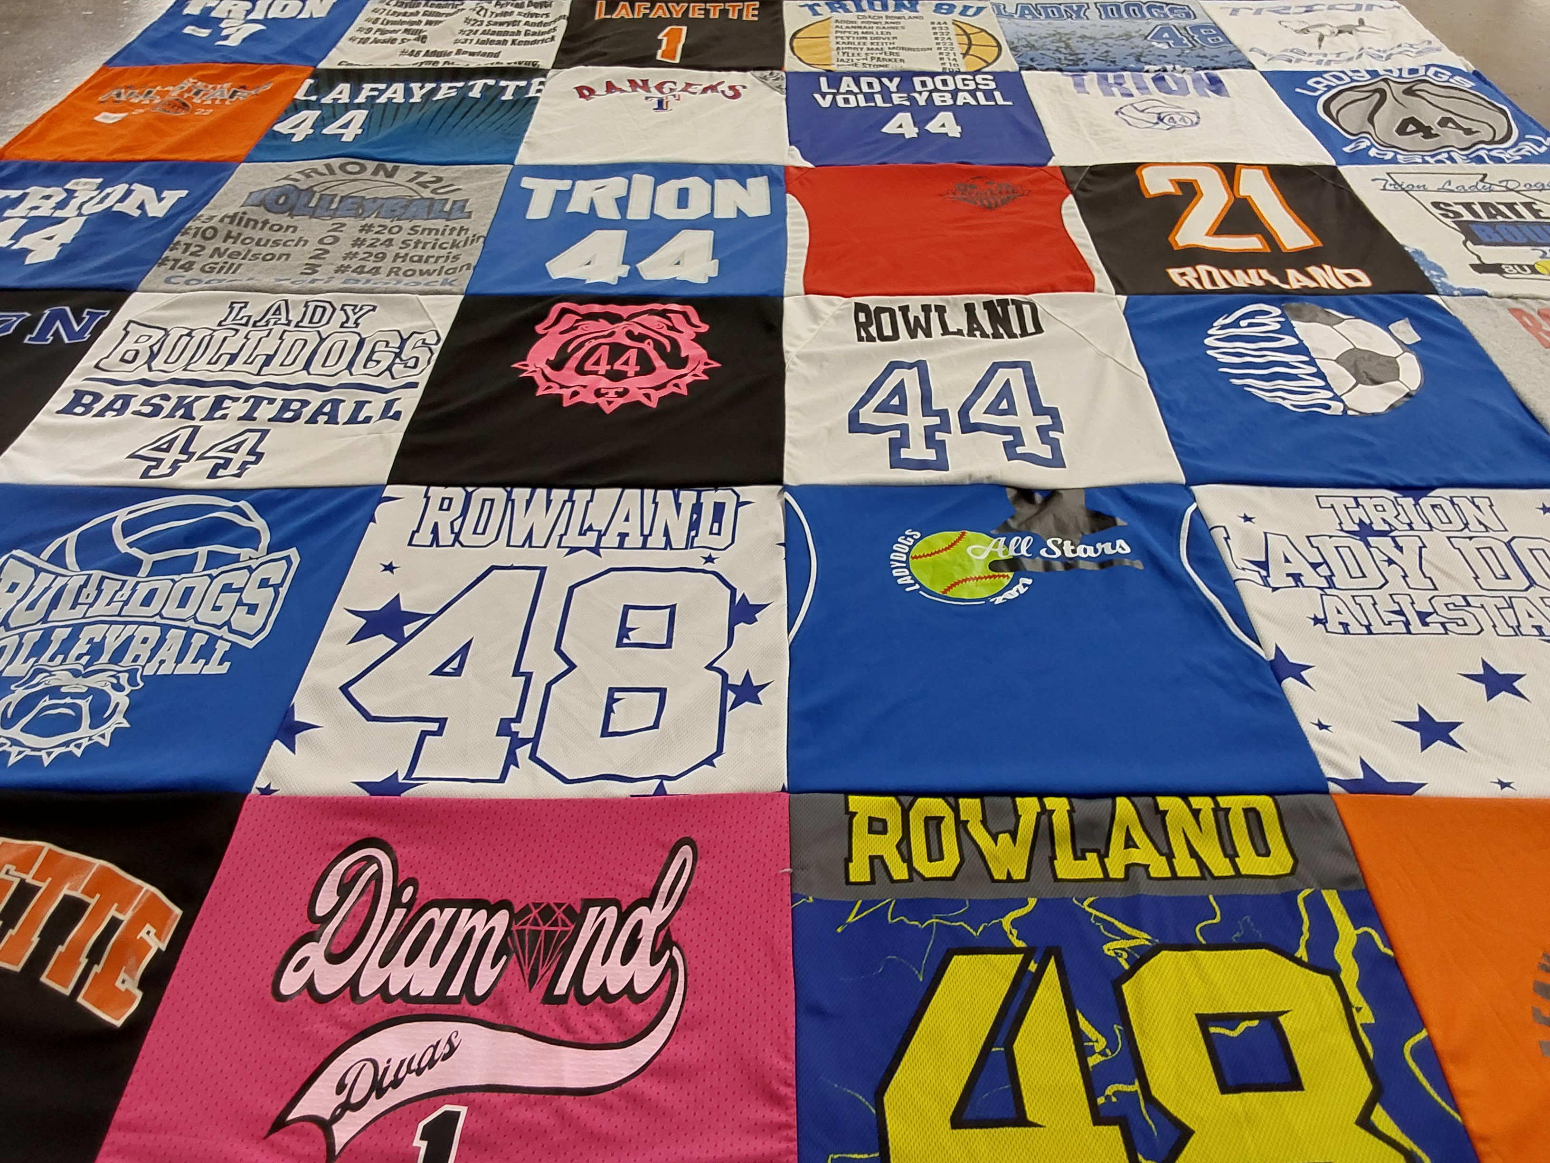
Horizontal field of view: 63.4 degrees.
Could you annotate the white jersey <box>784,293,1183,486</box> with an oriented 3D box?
[{"bbox_3d":[0.190,-0.197,1.230,0.359,0.018,0.348,0,41,0],"label":"white jersey"}]

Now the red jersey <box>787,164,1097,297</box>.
[{"bbox_3d":[0.192,-0.424,1.492,0.359,0.018,0.347,0,41,0],"label":"red jersey"}]

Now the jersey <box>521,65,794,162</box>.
[{"bbox_3d":[-0.162,-0.656,1.760,0.353,0.018,0.358,0,41,0],"label":"jersey"}]

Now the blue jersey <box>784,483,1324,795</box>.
[{"bbox_3d":[0.189,0.030,0.969,0.360,0.018,0.344,0,41,0],"label":"blue jersey"}]

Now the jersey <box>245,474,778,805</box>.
[{"bbox_3d":[-0.168,0.030,0.969,0.353,0.018,0.345,0,41,0],"label":"jersey"}]

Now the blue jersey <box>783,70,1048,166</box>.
[{"bbox_3d":[0.193,-0.653,1.756,0.358,0.018,0.351,0,41,0],"label":"blue jersey"}]

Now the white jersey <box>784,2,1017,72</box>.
[{"bbox_3d":[0.194,-0.880,2.017,0.358,0.018,0.339,0,41,0],"label":"white jersey"}]

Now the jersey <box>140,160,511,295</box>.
[{"bbox_3d":[-0.516,-0.428,1.498,0.359,0.018,0.349,0,41,0],"label":"jersey"}]

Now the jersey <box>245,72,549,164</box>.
[{"bbox_3d":[-0.517,-0.660,1.765,0.357,0.018,0.358,0,41,0],"label":"jersey"}]

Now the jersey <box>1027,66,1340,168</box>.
[{"bbox_3d":[0.550,-0.653,1.755,0.357,0.018,0.350,0,41,0],"label":"jersey"}]

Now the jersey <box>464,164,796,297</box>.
[{"bbox_3d":[-0.162,-0.425,1.494,0.349,0.018,0.348,0,41,0],"label":"jersey"}]

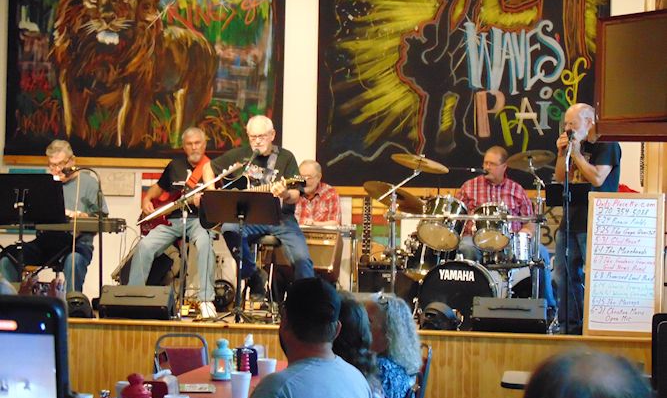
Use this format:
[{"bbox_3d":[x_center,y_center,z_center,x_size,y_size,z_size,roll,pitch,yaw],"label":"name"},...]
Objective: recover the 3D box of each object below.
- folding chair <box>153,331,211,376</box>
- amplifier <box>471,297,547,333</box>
[{"bbox_3d":[-0.940,1.343,8.947,0.430,0.900,0.500,3,-3,-25],"label":"folding chair"},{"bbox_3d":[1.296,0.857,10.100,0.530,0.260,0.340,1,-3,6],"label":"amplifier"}]

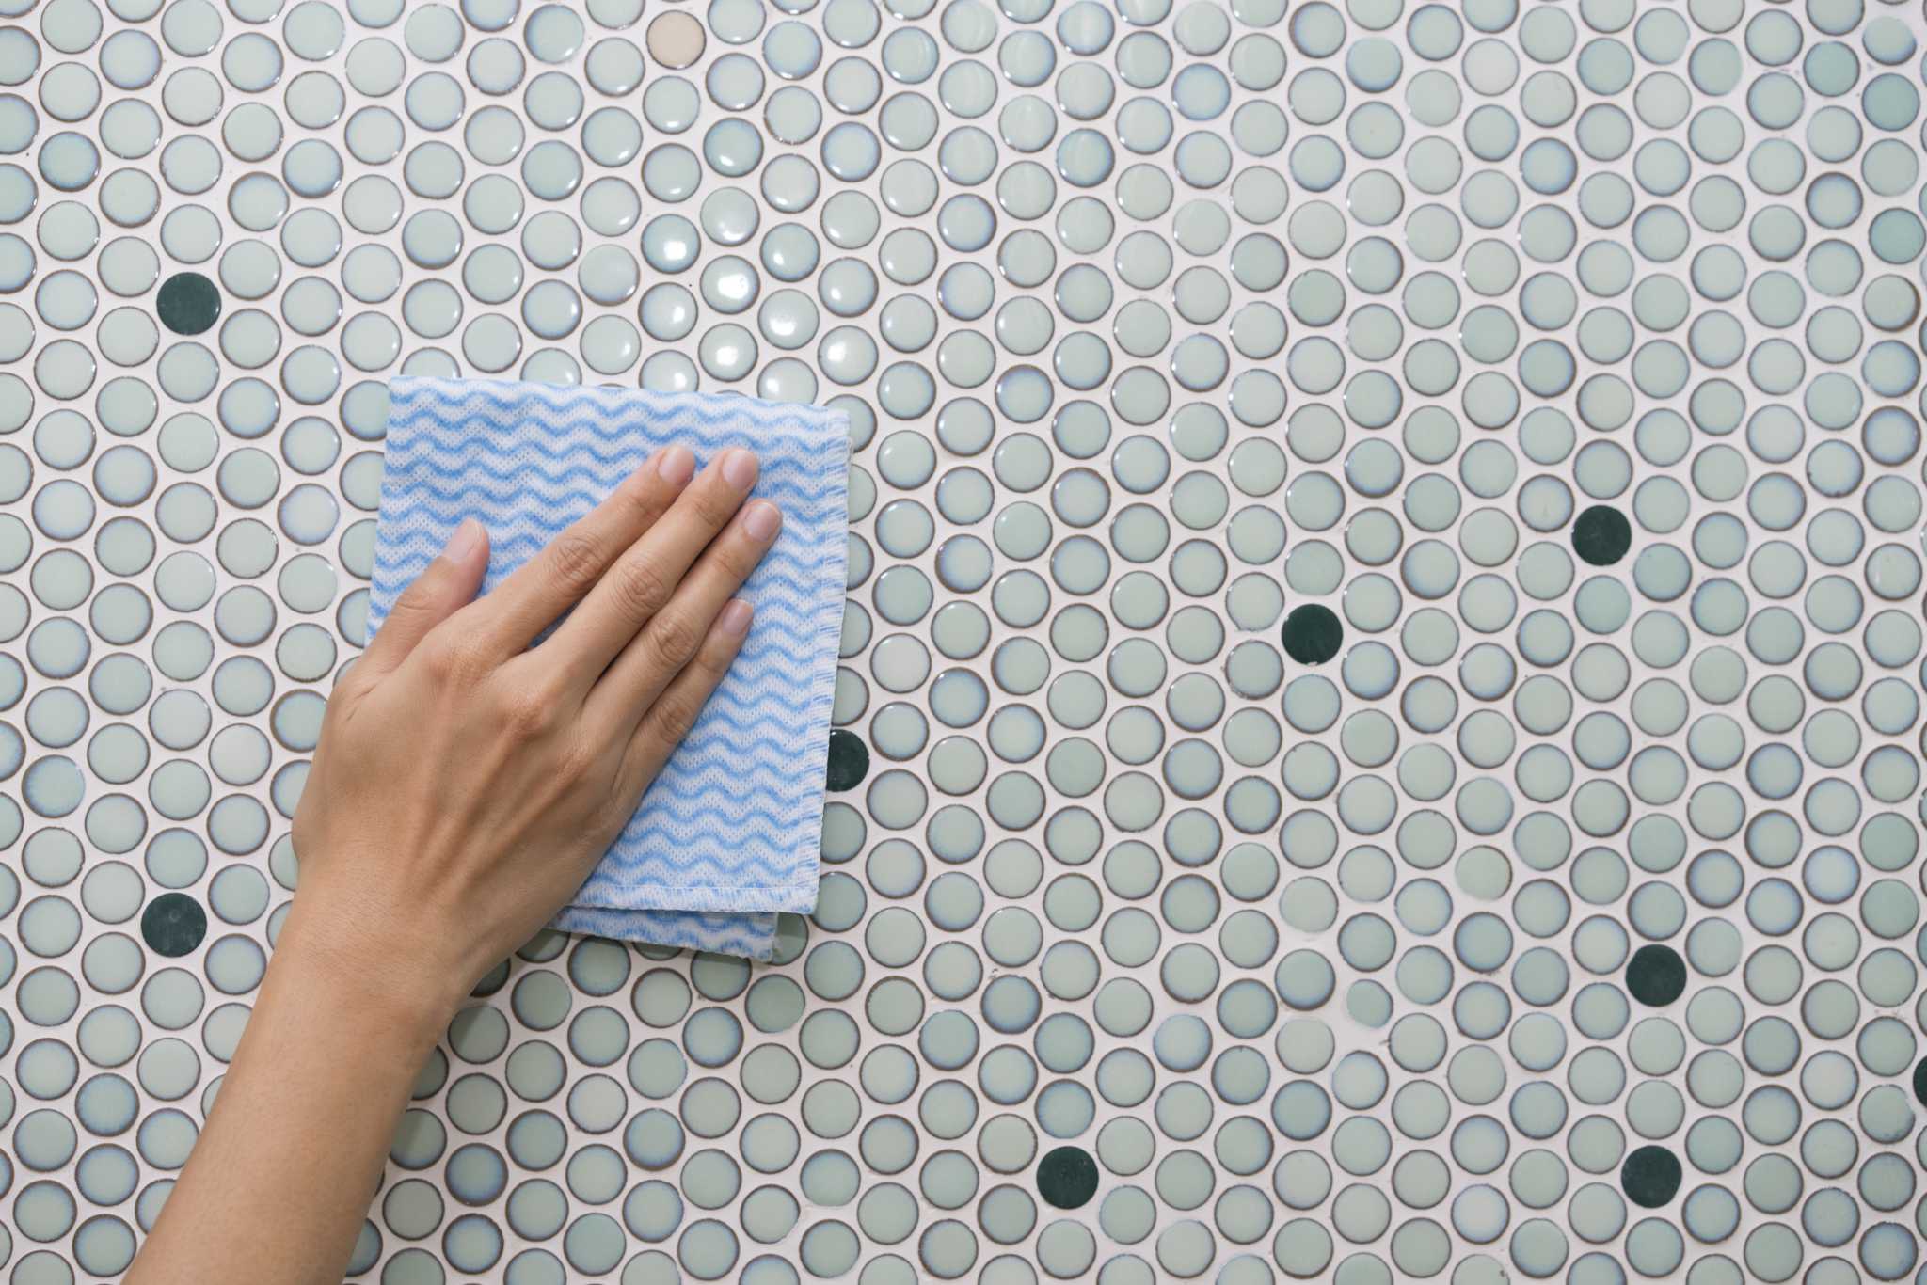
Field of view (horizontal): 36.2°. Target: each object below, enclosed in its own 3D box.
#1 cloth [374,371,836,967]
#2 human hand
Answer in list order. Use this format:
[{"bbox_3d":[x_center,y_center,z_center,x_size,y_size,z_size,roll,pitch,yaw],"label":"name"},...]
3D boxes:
[{"bbox_3d":[-0.108,0.006,0.877,0.140,0.167,0.015,5,-2,-3],"label":"cloth"},{"bbox_3d":[-0.124,0.014,0.856,0.096,0.188,0.050,36,-3,-2],"label":"human hand"}]

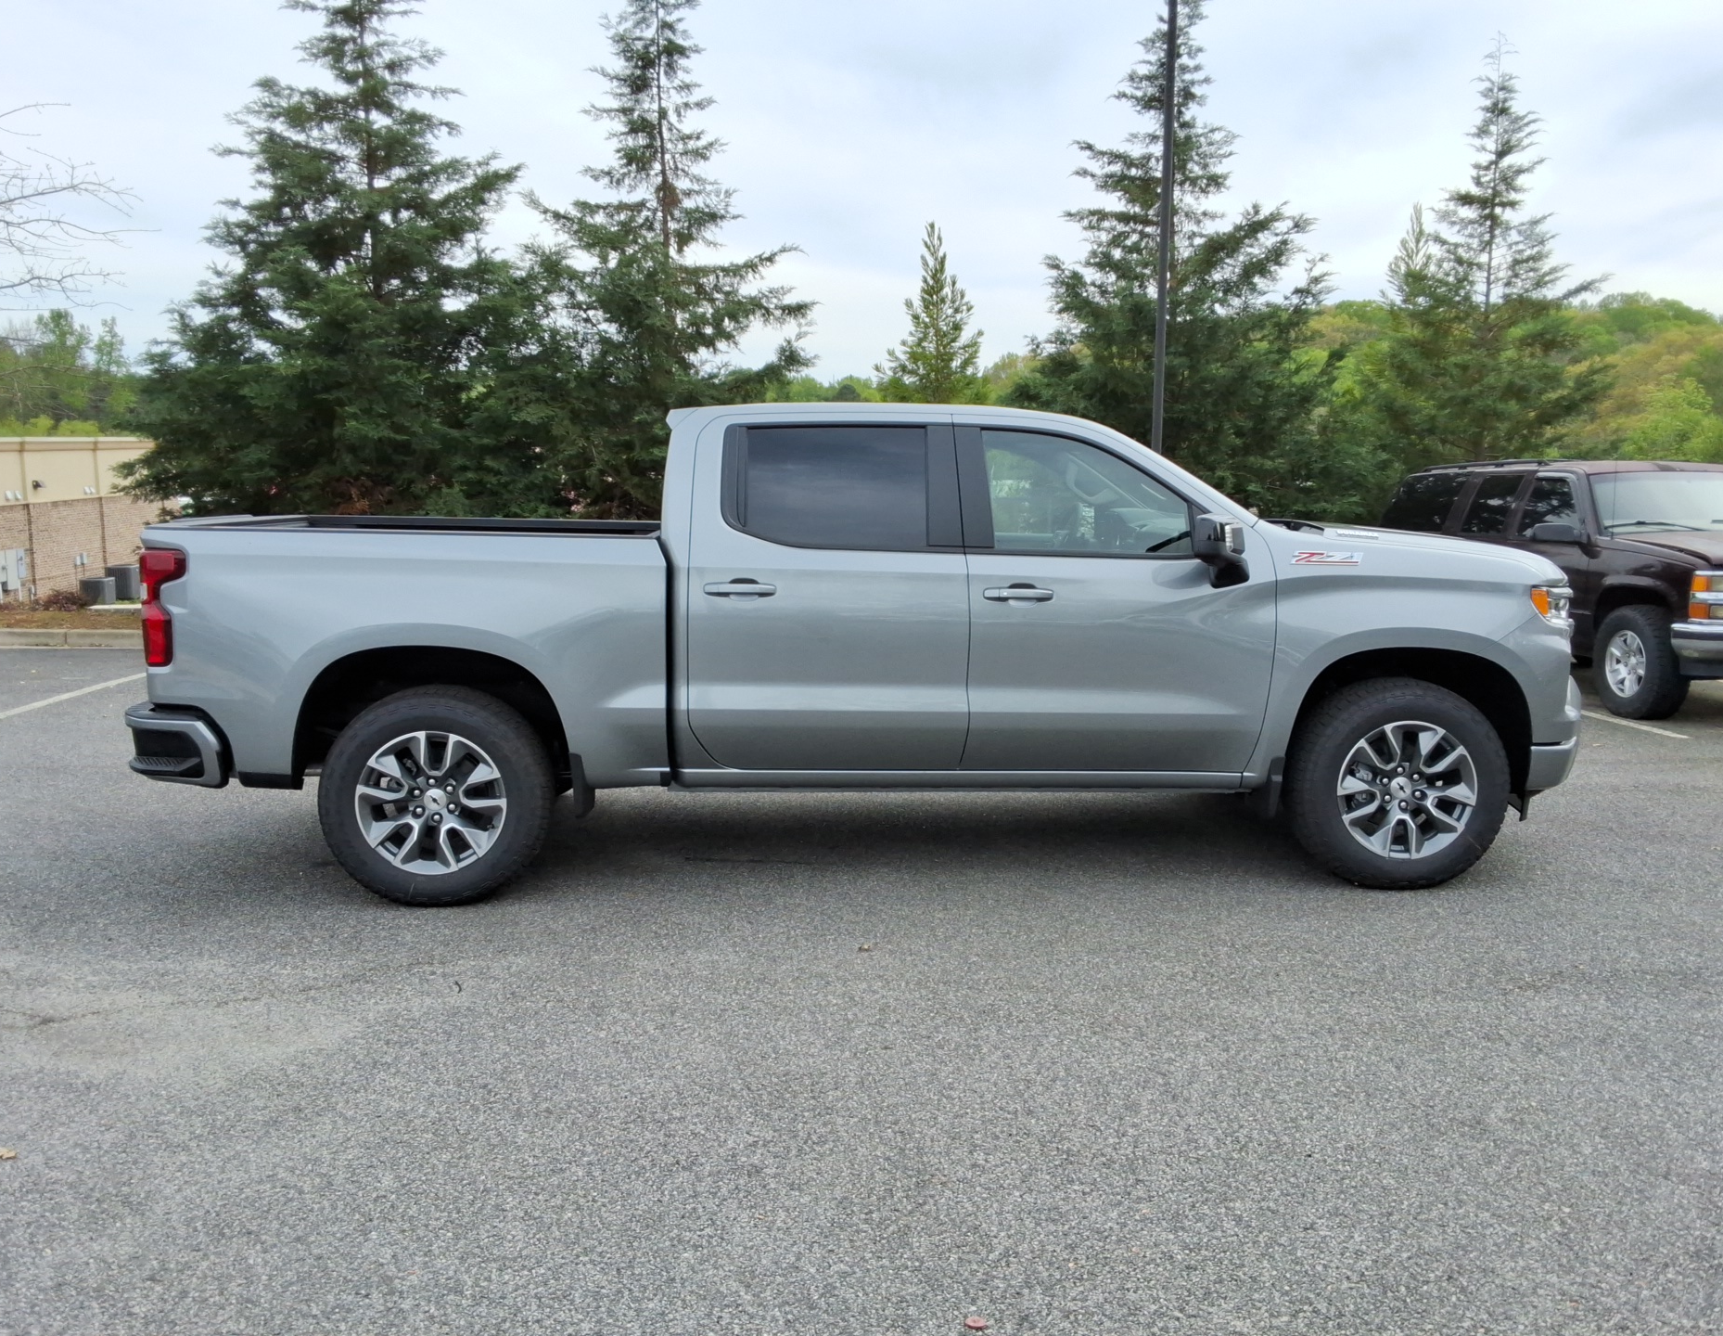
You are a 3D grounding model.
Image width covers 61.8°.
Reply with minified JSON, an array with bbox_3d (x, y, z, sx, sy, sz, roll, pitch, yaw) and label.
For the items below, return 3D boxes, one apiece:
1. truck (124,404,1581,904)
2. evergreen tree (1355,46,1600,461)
[{"bbox_3d":[0.097,-0.183,6.435,5.880,1.920,2.100,0,7,-4],"label":"truck"},{"bbox_3d":[7.928,-4.108,18.422,3.600,7.400,3.600,0,7,0],"label":"evergreen tree"}]

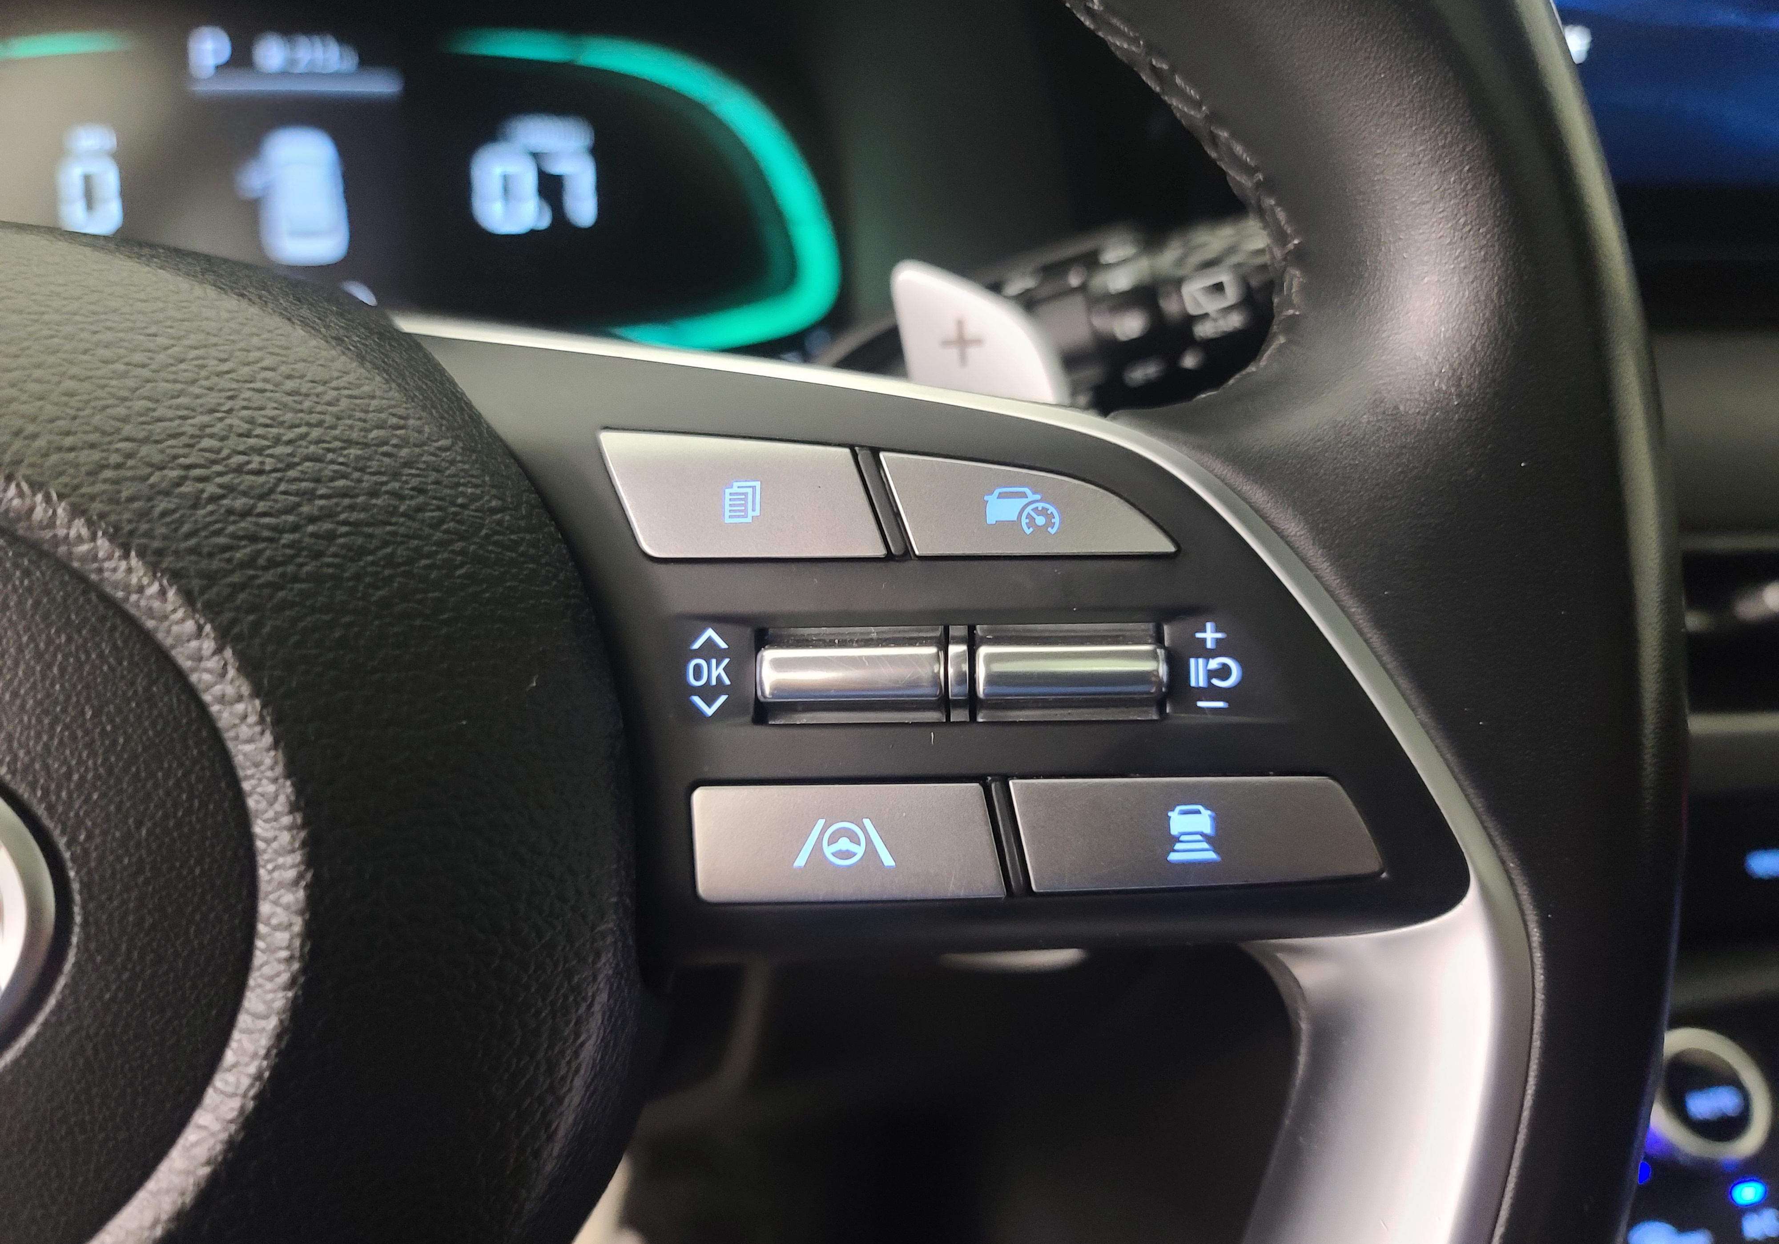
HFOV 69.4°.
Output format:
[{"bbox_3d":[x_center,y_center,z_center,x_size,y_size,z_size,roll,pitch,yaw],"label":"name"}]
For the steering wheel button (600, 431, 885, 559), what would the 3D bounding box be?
[{"bbox_3d":[-0.015,-0.013,0.132,0.029,0.013,0.004,0,-5,0],"label":"steering wheel button"}]

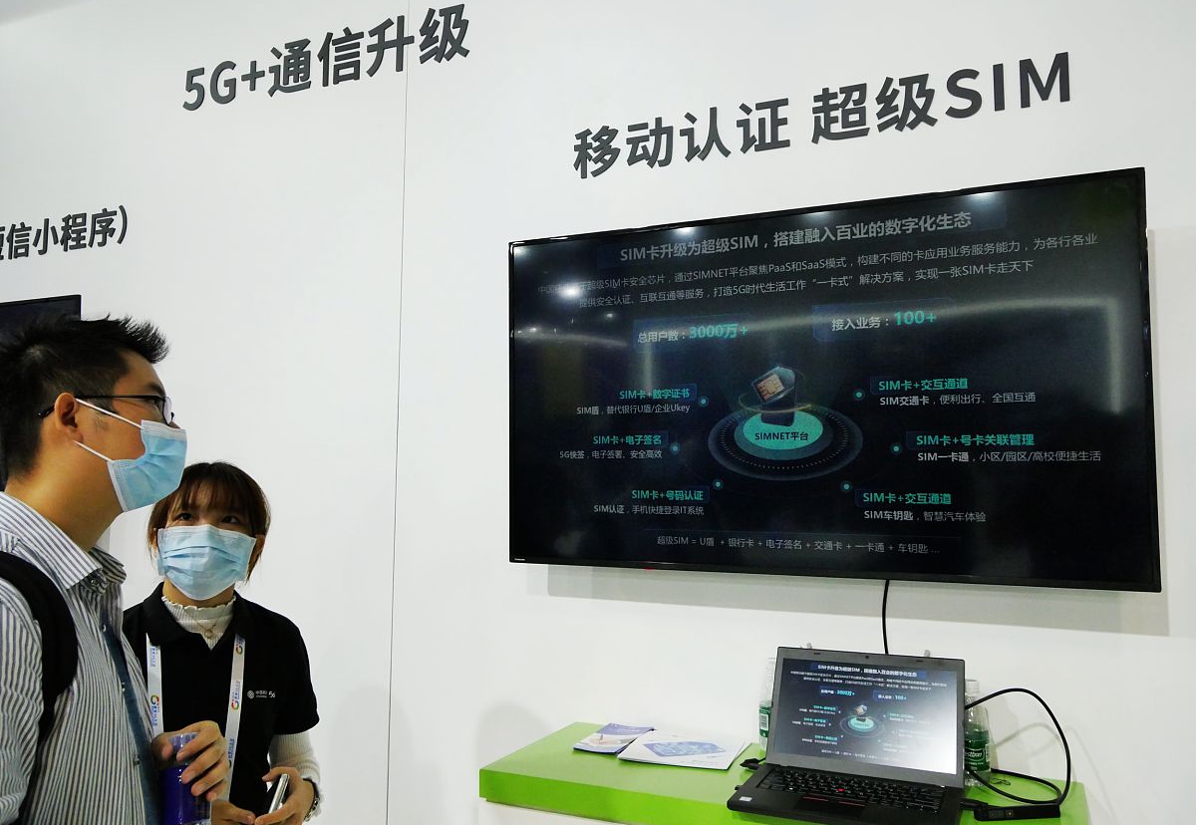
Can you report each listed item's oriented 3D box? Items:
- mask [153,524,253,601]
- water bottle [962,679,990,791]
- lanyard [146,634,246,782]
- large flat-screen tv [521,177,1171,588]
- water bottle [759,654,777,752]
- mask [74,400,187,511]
[{"bbox_3d":[-0.592,0.228,1.460,0.143,0.113,0.090,3,-5,-23],"label":"mask"},{"bbox_3d":[0.671,0.573,1.740,0.061,0.179,0.061,-2,-5,25],"label":"water bottle"},{"bbox_3d":[-0.611,0.455,1.470,0.150,0.260,0.100,3,-5,-31],"label":"lanyard"},{"bbox_3d":[0.381,-0.040,1.902,1.232,0.708,0.065,-2,-3,25],"label":"large flat-screen tv"},{"bbox_3d":[0.352,0.587,1.942,0.061,0.178,0.061,-2,-5,25],"label":"water bottle"},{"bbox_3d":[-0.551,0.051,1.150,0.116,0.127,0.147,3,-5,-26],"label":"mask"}]

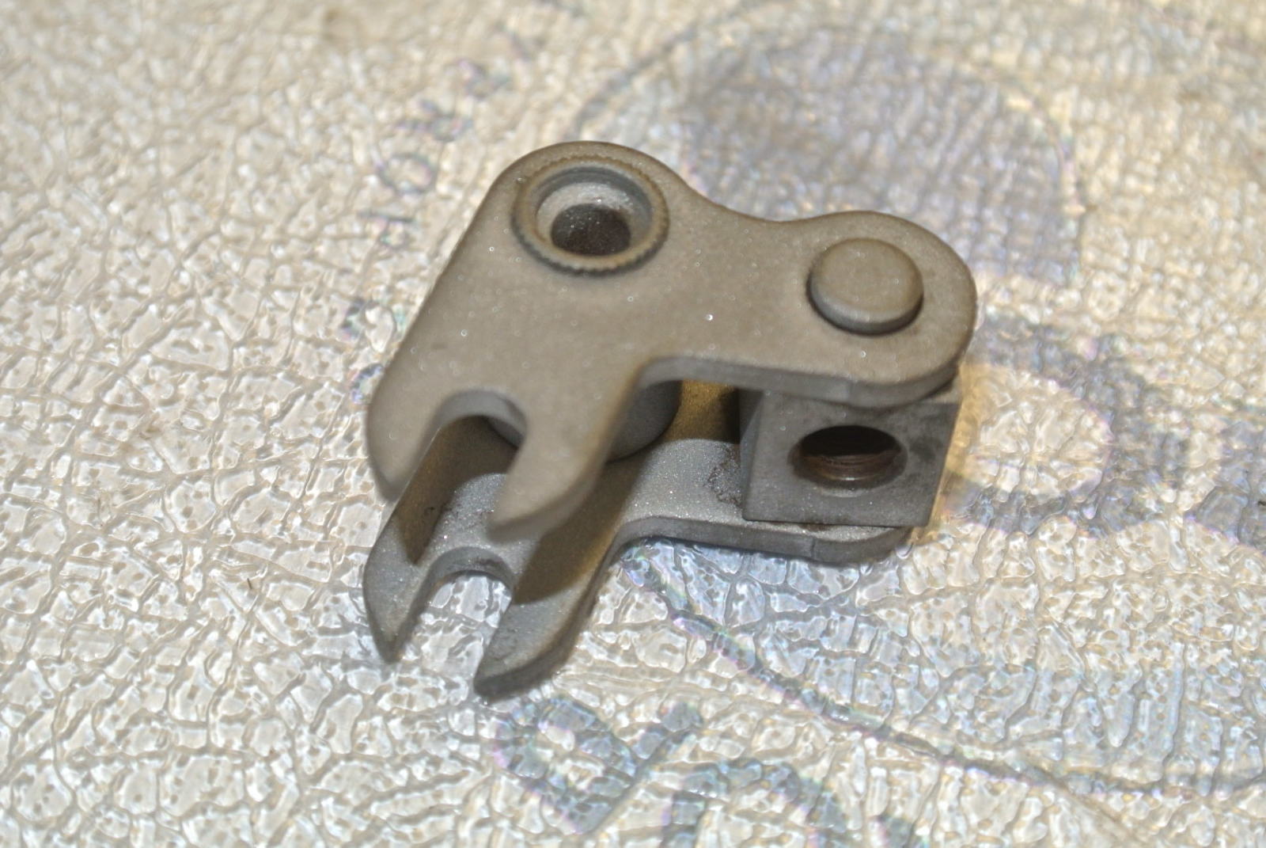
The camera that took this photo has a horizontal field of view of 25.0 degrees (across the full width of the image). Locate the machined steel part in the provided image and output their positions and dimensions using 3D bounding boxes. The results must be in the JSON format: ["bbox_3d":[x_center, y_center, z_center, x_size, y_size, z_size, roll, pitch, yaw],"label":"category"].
[{"bbox_3d":[0.003,0.002,0.267,0.047,0.030,0.048,19,53,9],"label":"machined steel part"}]

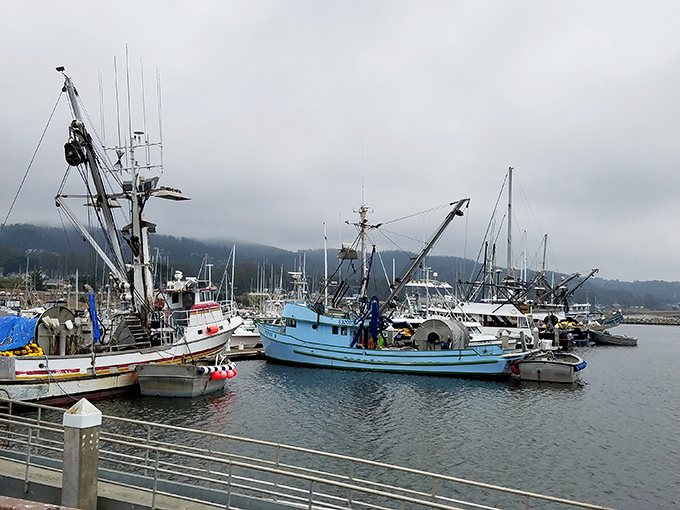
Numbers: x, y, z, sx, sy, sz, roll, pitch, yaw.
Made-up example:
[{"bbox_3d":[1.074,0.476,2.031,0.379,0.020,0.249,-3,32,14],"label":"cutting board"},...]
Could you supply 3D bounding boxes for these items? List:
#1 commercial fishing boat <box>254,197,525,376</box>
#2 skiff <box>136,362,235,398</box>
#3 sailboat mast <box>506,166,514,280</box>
[{"bbox_3d":[2.949,2.274,38.767,19.900,12.000,5.600,-1,-7,17],"label":"commercial fishing boat"},{"bbox_3d":[-7.472,6.050,26.175,3.000,1.500,5.000,-1,-6,12],"label":"skiff"},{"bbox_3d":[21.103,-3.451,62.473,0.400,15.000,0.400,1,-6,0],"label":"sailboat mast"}]

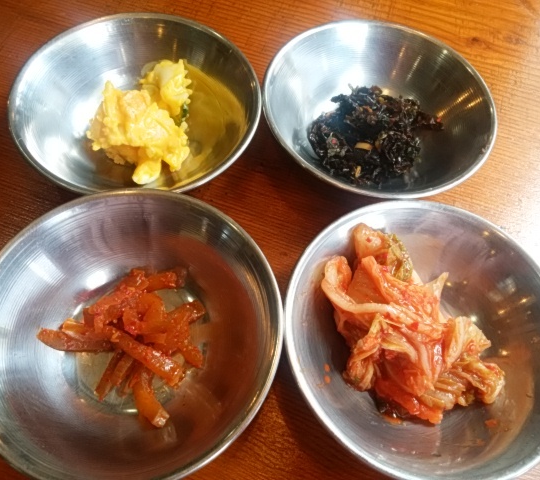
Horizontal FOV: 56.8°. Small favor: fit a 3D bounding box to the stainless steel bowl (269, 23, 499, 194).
[{"bbox_3d":[0.054,-0.060,0.268,0.117,0.041,0.117,1,63,-3],"label":"stainless steel bowl"}]

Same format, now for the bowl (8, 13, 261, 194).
[{"bbox_3d":[-0.065,-0.060,0.259,0.117,0.041,0.117,1,63,-3],"label":"bowl"}]

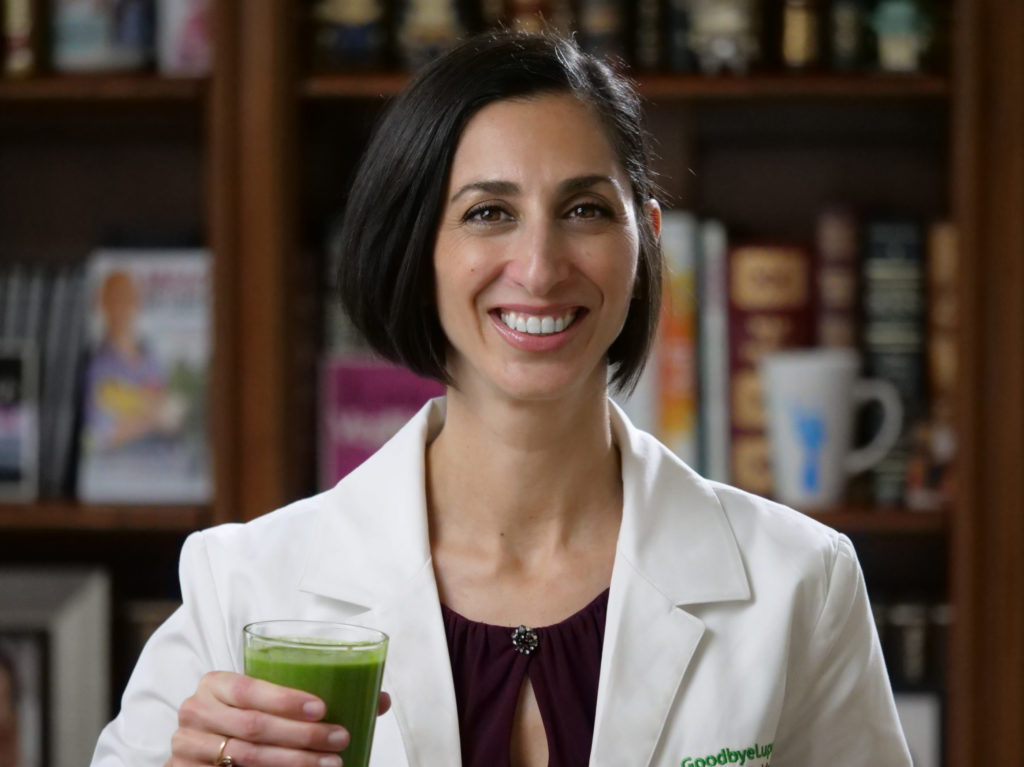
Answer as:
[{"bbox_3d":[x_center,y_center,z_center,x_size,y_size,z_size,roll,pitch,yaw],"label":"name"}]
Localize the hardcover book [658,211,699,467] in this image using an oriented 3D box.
[{"bbox_3d":[0.150,-0.028,8.045,0.035,0.263,0.190,0,3,0],"label":"hardcover book"}]

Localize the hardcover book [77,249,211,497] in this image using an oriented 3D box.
[{"bbox_3d":[-0.317,-0.006,7.931,0.141,0.228,0.022,0,3,0],"label":"hardcover book"}]

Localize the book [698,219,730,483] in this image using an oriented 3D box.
[{"bbox_3d":[0.181,-0.024,8.045,0.027,0.256,0.190,0,3,0],"label":"book"}]

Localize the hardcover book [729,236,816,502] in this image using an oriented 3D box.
[{"bbox_3d":[0.232,-0.013,8.035,0.078,0.234,0.170,0,3,0],"label":"hardcover book"}]

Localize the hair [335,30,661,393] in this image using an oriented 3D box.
[{"bbox_3d":[-0.009,-0.108,5.580,0.204,0.229,0.220,0,1,-2],"label":"hair"}]

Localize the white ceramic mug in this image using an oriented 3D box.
[{"bbox_3d":[0.282,0.038,7.874,0.124,0.141,0.088,0,3,0],"label":"white ceramic mug"}]

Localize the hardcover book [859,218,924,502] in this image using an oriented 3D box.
[{"bbox_3d":[0.341,-0.023,8.045,0.056,0.258,0.190,0,3,0],"label":"hardcover book"}]

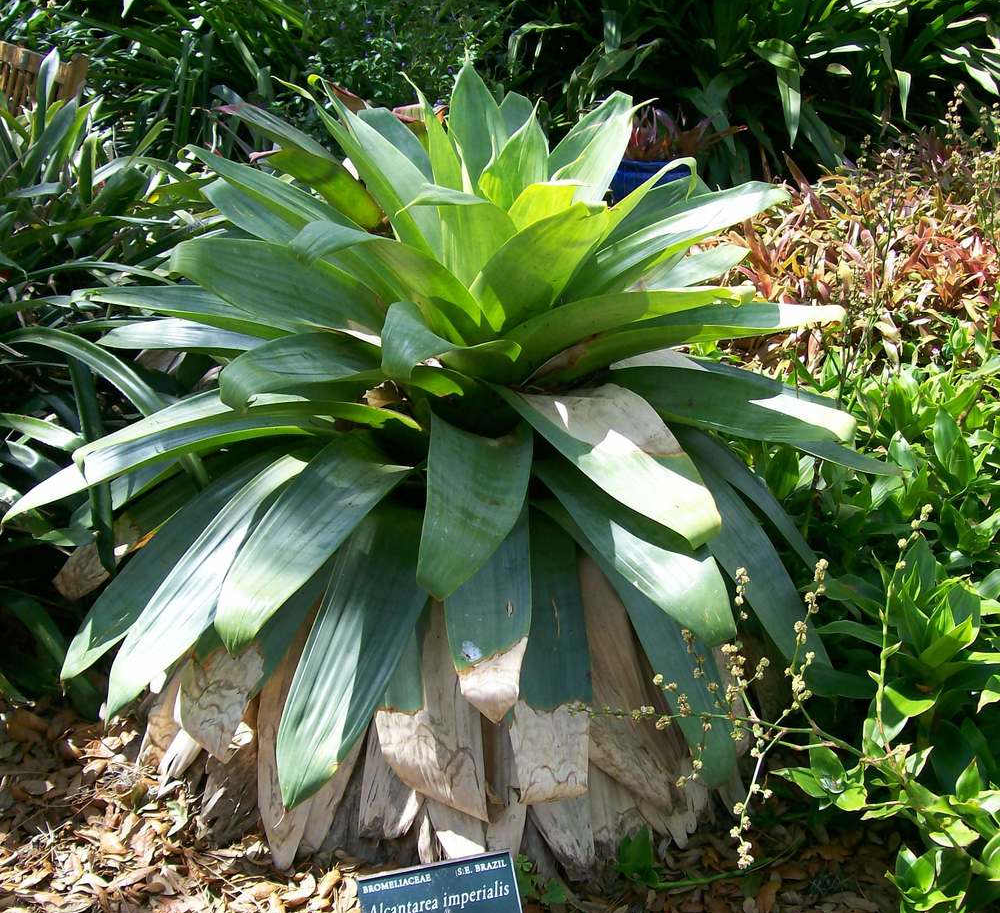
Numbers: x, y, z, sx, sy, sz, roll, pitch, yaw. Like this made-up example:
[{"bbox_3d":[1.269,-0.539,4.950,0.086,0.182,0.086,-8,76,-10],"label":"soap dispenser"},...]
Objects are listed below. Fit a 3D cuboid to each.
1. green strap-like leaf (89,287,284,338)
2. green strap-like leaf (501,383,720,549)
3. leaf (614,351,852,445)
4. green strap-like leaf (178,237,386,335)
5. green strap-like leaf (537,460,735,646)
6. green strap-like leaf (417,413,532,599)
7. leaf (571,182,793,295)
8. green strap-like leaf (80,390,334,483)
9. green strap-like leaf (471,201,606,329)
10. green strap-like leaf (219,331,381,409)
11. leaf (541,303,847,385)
[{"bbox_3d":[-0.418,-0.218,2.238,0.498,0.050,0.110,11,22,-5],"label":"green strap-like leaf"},{"bbox_3d":[0.155,-0.007,2.033,0.148,0.073,0.378,-23,45,-37],"label":"green strap-like leaf"},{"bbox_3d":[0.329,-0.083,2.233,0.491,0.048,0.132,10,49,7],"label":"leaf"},{"bbox_3d":[-0.330,-0.263,2.133,0.333,0.061,0.143,10,62,-22],"label":"green strap-like leaf"},{"bbox_3d":[0.202,0.121,2.053,0.136,0.079,0.363,-21,54,-43],"label":"green strap-like leaf"},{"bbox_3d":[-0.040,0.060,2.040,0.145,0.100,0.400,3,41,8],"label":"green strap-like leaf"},{"bbox_3d":[0.286,-0.354,2.247,0.389,0.051,0.115,-25,66,-9],"label":"leaf"},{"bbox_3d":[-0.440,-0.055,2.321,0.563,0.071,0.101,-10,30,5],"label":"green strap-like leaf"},{"bbox_3d":[0.053,-0.280,2.048,0.139,0.225,0.056,28,36,-16],"label":"green strap-like leaf"},{"bbox_3d":[-0.274,-0.133,2.006,0.273,0.088,0.133,-17,46,-42],"label":"green strap-like leaf"},{"bbox_3d":[0.296,-0.188,2.138,0.463,0.089,0.115,-12,56,4],"label":"leaf"}]

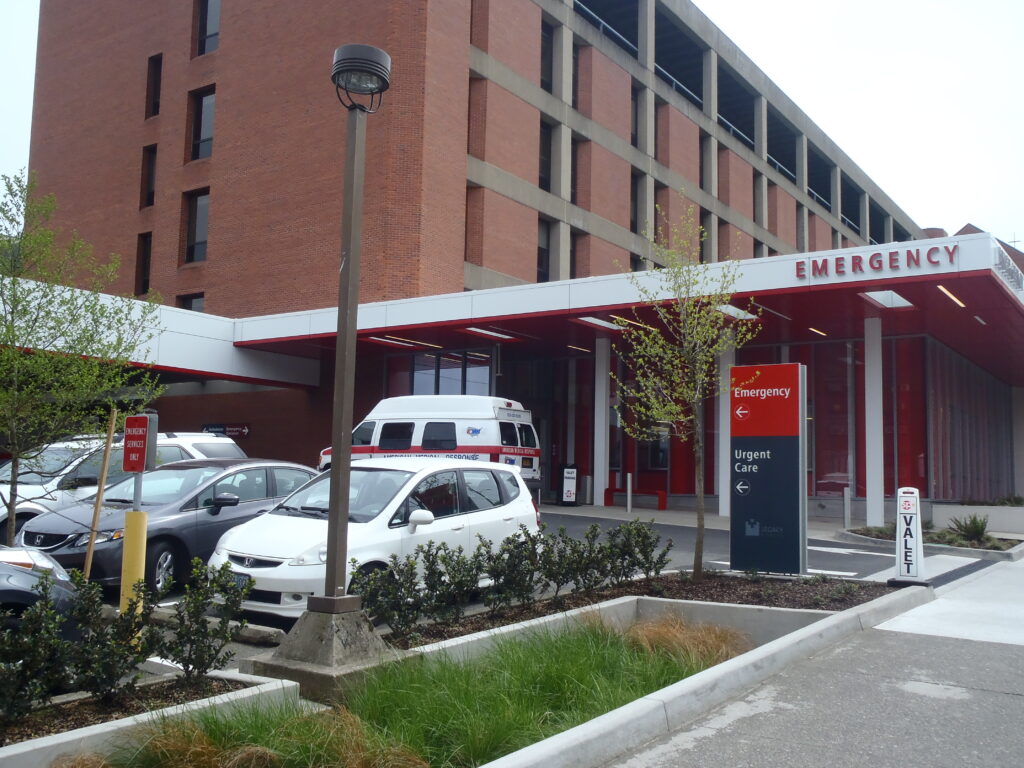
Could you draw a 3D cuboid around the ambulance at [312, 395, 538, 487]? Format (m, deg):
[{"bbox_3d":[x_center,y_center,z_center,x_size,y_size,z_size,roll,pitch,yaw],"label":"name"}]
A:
[{"bbox_3d":[-2.259,1.573,25.834,5.850,2.730,2.050,-2,-7,30],"label":"ambulance"}]

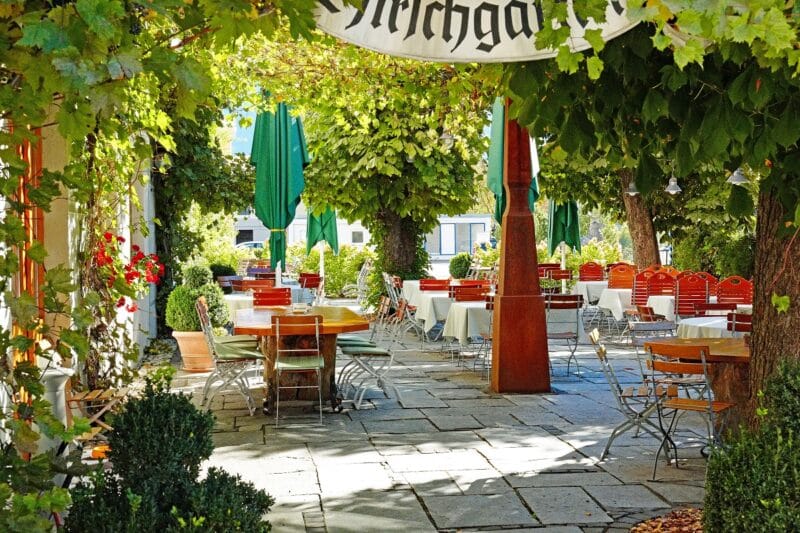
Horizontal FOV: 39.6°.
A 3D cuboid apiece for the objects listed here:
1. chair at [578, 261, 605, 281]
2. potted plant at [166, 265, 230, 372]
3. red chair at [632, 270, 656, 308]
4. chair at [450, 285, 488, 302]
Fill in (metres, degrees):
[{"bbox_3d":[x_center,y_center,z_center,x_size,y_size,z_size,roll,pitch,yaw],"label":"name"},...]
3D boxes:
[{"bbox_3d":[3.207,0.452,18.178,0.450,1.000,0.550,0,2,-8],"label":"chair"},{"bbox_3d":[-2.280,0.574,12.582,0.720,1.190,0.720,0,2,0],"label":"potted plant"},{"bbox_3d":[2.911,0.540,13.838,0.460,0.970,0.560,-2,3,-24],"label":"red chair"},{"bbox_3d":[0.833,0.689,12.441,0.440,0.870,0.530,-1,2,0],"label":"chair"}]

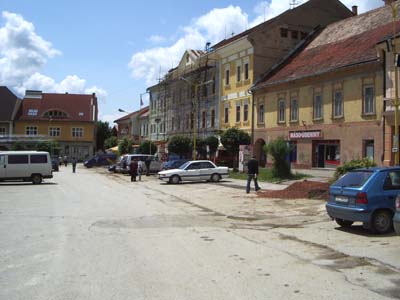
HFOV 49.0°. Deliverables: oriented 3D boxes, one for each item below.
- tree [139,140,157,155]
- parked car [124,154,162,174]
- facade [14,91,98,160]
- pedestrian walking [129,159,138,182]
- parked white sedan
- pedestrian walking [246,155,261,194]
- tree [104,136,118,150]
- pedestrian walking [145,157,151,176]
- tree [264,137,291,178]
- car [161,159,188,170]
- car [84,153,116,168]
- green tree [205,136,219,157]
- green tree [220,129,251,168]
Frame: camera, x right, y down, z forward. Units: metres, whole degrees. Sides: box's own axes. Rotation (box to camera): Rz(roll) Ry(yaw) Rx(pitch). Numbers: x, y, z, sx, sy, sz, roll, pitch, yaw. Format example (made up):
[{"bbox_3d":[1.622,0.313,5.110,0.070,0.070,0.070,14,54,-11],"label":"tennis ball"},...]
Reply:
[{"bbox_3d":[-7.293,0.680,60.966,2.600,4.000,2.600,0,-1,-27],"label":"tree"},{"bbox_3d":[-5.350,1.360,42.000,4.500,1.830,1.800,1,-1,-33],"label":"parked car"},{"bbox_3d":[-26.900,-3.800,84.400,14.600,13.800,11.000,1,-1,-9],"label":"facade"},{"bbox_3d":[-4.520,1.400,29.800,0.550,1.580,0.380,1,-1,-14],"label":"pedestrian walking"},{"bbox_3d":[-0.420,1.380,28.100,4.450,1.410,1.690,-1,-1,-18],"label":"parked white sedan"},{"bbox_3d":[2.510,1.180,20.600,0.550,1.740,0.620,0,-2,44],"label":"pedestrian walking"},{"bbox_3d":[-16.739,0.217,83.953,3.400,5.600,3.400,1,-1,-30],"label":"tree"},{"bbox_3d":[-4.787,1.557,40.485,0.520,1.730,0.380,0,-1,6],"label":"pedestrian walking"},{"bbox_3d":[5.130,0.480,28.800,1.800,2.750,1.800,1,-1,0],"label":"tree"},{"bbox_3d":[-1.306,1.529,37.000,4.100,1.450,1.680,0,-1,-26],"label":"car"},{"bbox_3d":[-14.611,1.901,65.000,4.700,1.850,1.820,0,-1,-22],"label":"car"},{"bbox_3d":[1.179,0.447,44.970,1.700,3.600,1.700,0,-1,0],"label":"green tree"},{"bbox_3d":[3.242,-0.008,38.968,2.650,3.750,2.650,0,-1,0],"label":"green tree"}]

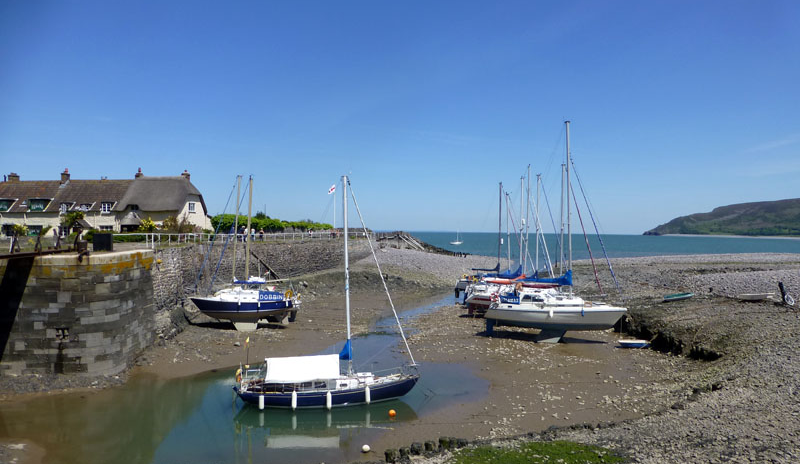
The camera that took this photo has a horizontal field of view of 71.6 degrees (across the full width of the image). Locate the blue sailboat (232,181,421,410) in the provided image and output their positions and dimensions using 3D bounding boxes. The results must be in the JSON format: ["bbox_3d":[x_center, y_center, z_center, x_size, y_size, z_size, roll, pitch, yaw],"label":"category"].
[{"bbox_3d":[-3.080,2.569,24.200,7.920,10.154,2.450,1,0,-9],"label":"blue sailboat"}]

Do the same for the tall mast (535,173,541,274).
[{"bbox_3d":[11.361,-0.492,45.500,0.180,8.778,0.180,1,0,13],"label":"tall mast"}]

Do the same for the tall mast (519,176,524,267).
[{"bbox_3d":[11.075,-0.592,50.500,0.180,8.923,0.180,1,0,13],"label":"tall mast"}]

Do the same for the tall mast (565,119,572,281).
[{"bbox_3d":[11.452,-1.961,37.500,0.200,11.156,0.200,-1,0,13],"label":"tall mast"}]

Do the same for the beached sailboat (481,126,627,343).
[{"bbox_3d":[10.473,-0.114,37.700,9.239,14.929,3.000,1,0,13],"label":"beached sailboat"}]

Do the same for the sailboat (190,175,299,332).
[{"bbox_3d":[-11.276,1.486,40.200,7.608,11.162,2.600,1,0,-5],"label":"sailboat"}]

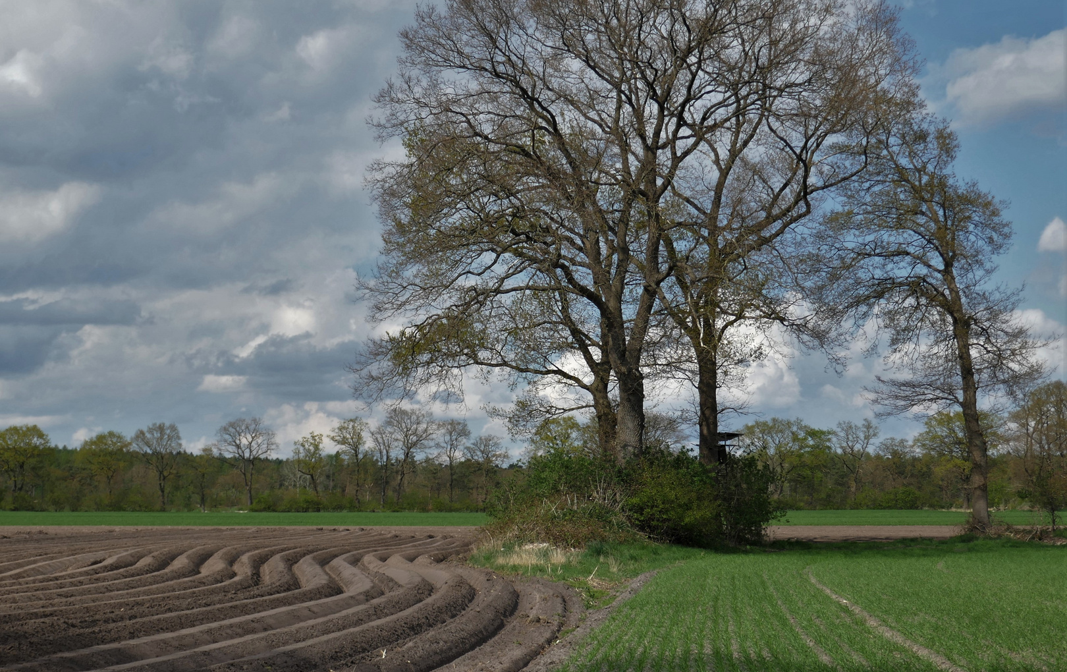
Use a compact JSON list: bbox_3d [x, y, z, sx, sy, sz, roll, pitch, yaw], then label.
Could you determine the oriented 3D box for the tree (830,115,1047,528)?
[{"bbox_3d":[20.600,-0.900,58.700,11.000,21.200,10.300,0,-8,0],"label":"tree"}]

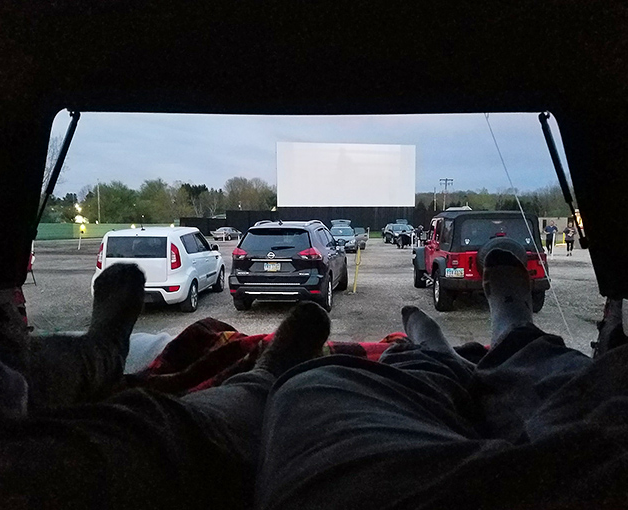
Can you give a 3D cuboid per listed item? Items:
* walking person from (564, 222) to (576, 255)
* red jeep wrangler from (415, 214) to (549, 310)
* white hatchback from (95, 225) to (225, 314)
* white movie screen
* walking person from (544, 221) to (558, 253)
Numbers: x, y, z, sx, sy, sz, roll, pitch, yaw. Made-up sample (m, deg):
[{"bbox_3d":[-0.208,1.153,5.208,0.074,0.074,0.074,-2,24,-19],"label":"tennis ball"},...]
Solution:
[{"bbox_3d":[12.506,-0.763,24.900,0.600,1.672,0.420,1,4,20],"label":"walking person"},{"bbox_3d":[3.169,0.028,10.371,1.900,1.820,4.620,0,4,4],"label":"red jeep wrangler"},{"bbox_3d":[-3.112,0.175,10.951,1.820,1.620,4.120,0,5,1],"label":"white hatchback"},{"bbox_3d":[5.654,-13.215,85.197,23.592,10.527,0.500,-1,3,-10],"label":"white movie screen"},{"bbox_3d":[12.324,-0.900,26.500,0.620,1.749,0.420,1,4,20],"label":"walking person"}]

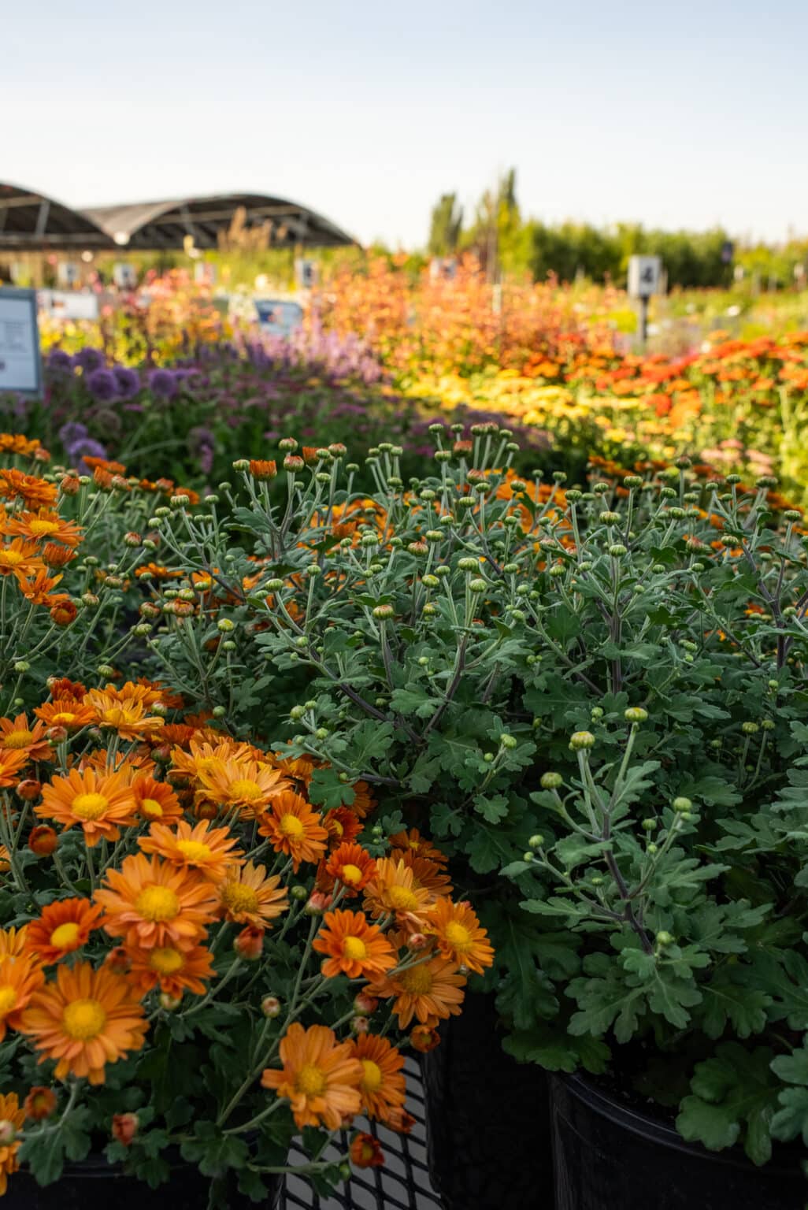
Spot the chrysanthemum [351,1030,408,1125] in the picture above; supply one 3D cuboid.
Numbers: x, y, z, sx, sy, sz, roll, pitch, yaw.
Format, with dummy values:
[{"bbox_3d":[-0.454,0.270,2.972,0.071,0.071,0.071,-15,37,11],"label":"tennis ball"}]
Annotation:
[{"bbox_3d":[-0.015,0.209,0.625,0.041,0.041,0.013,0,-23,-39],"label":"chrysanthemum"}]

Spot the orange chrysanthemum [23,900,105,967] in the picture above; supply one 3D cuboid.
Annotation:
[{"bbox_3d":[-0.148,0.142,0.615,0.036,0.018,0.036,-9,36,2],"label":"orange chrysanthemum"}]

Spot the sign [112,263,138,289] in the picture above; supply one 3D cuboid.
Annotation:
[{"bbox_3d":[-2.365,-2.791,12.000,0.180,0.210,0.080,-4,14,-17],"label":"sign"}]

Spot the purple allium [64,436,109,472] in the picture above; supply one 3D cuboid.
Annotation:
[{"bbox_3d":[-0.405,-0.190,1.800,0.050,0.048,0.050,0,13,0],"label":"purple allium"}]

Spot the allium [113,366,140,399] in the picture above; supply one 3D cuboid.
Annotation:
[{"bbox_3d":[-0.495,-0.393,2.500,0.055,0.055,0.055,0,13,0],"label":"allium"}]

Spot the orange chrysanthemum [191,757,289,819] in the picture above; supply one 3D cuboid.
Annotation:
[{"bbox_3d":[-0.087,0.098,0.755,0.051,0.021,0.051,3,23,-1],"label":"orange chrysanthemum"}]

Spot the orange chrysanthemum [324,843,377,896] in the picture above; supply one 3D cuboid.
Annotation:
[{"bbox_3d":[-0.025,0.123,0.660,0.025,0.015,0.025,10,41,0],"label":"orange chrysanthemum"}]

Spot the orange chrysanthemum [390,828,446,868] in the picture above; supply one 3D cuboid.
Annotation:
[{"bbox_3d":[0.007,0.119,0.690,0.030,0.011,0.030,5,30,1],"label":"orange chrysanthemum"}]

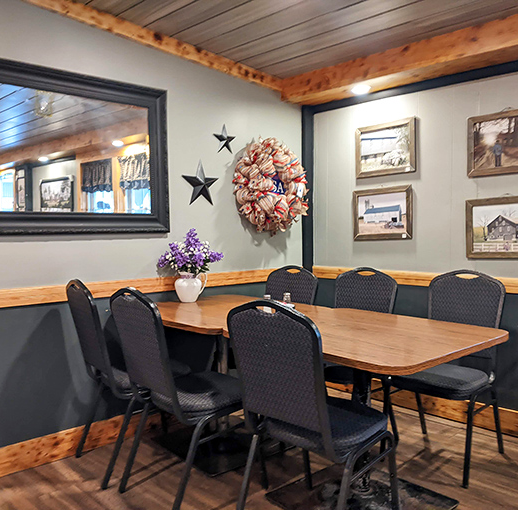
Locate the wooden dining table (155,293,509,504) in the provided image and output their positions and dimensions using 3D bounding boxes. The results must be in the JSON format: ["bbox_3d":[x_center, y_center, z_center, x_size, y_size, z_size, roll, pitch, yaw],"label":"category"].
[{"bbox_3d":[0.130,0.692,2.634,0.910,0.762,1.890,-3,3,-43],"label":"wooden dining table"}]

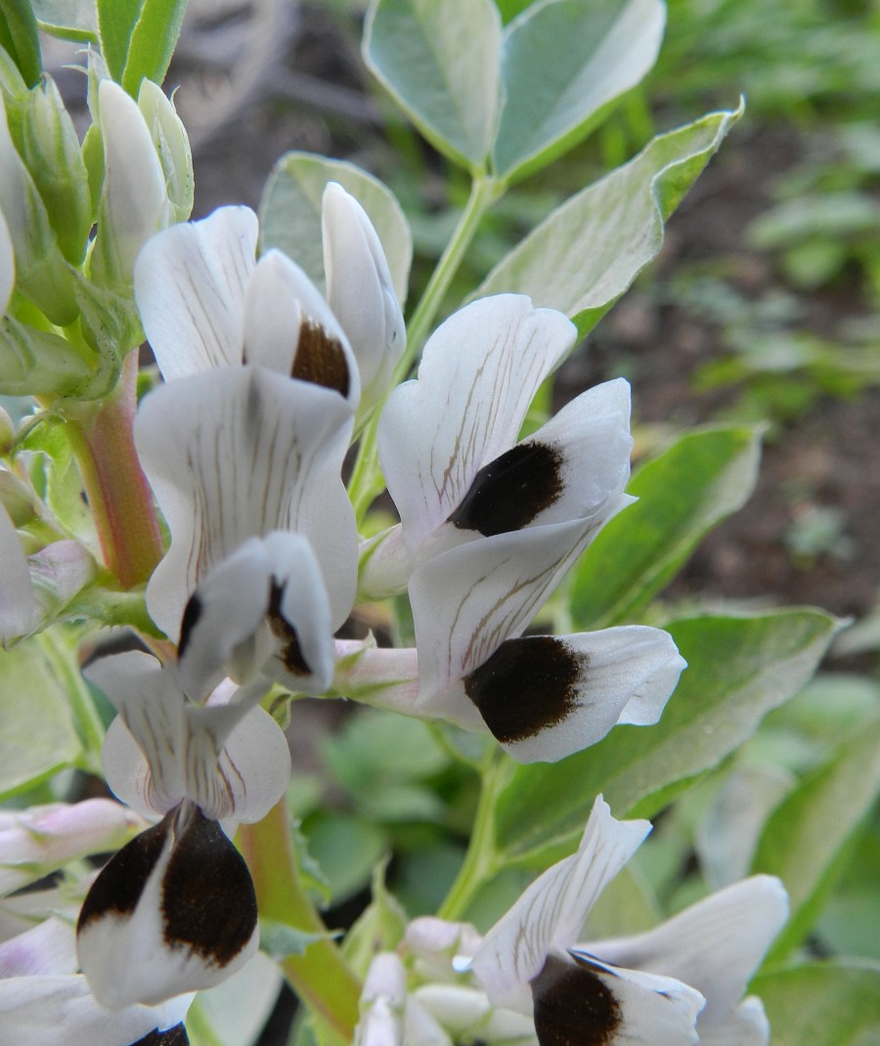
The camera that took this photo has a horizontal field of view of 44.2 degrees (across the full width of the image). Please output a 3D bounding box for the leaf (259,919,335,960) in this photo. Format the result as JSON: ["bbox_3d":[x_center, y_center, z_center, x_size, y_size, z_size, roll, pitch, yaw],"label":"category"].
[{"bbox_3d":[-0.019,0.054,0.142,0.010,0.005,0.005,-1,12,-6],"label":"leaf"}]

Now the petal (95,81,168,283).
[{"bbox_3d":[-0.040,-0.044,0.140,0.009,0.026,0.009,-9,6,-16],"label":"petal"}]

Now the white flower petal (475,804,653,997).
[{"bbox_3d":[0.017,0.053,0.152,0.014,0.031,0.010,33,-4,-39],"label":"white flower petal"}]

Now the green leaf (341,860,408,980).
[{"bbox_3d":[-0.009,0.055,0.150,0.009,0.017,0.006,2,12,-6],"label":"green leaf"}]

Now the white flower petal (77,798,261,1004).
[{"bbox_3d":[-0.031,0.044,0.125,0.020,0.022,0.012,3,-6,-1],"label":"white flower petal"}]

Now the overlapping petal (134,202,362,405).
[{"bbox_3d":[-0.024,-0.028,0.138,0.029,0.027,0.013,-5,-6,-8],"label":"overlapping petal"}]

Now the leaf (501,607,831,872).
[{"bbox_3d":[0.034,0.033,0.165,0.062,0.010,0.023,-35,52,-9],"label":"leaf"}]

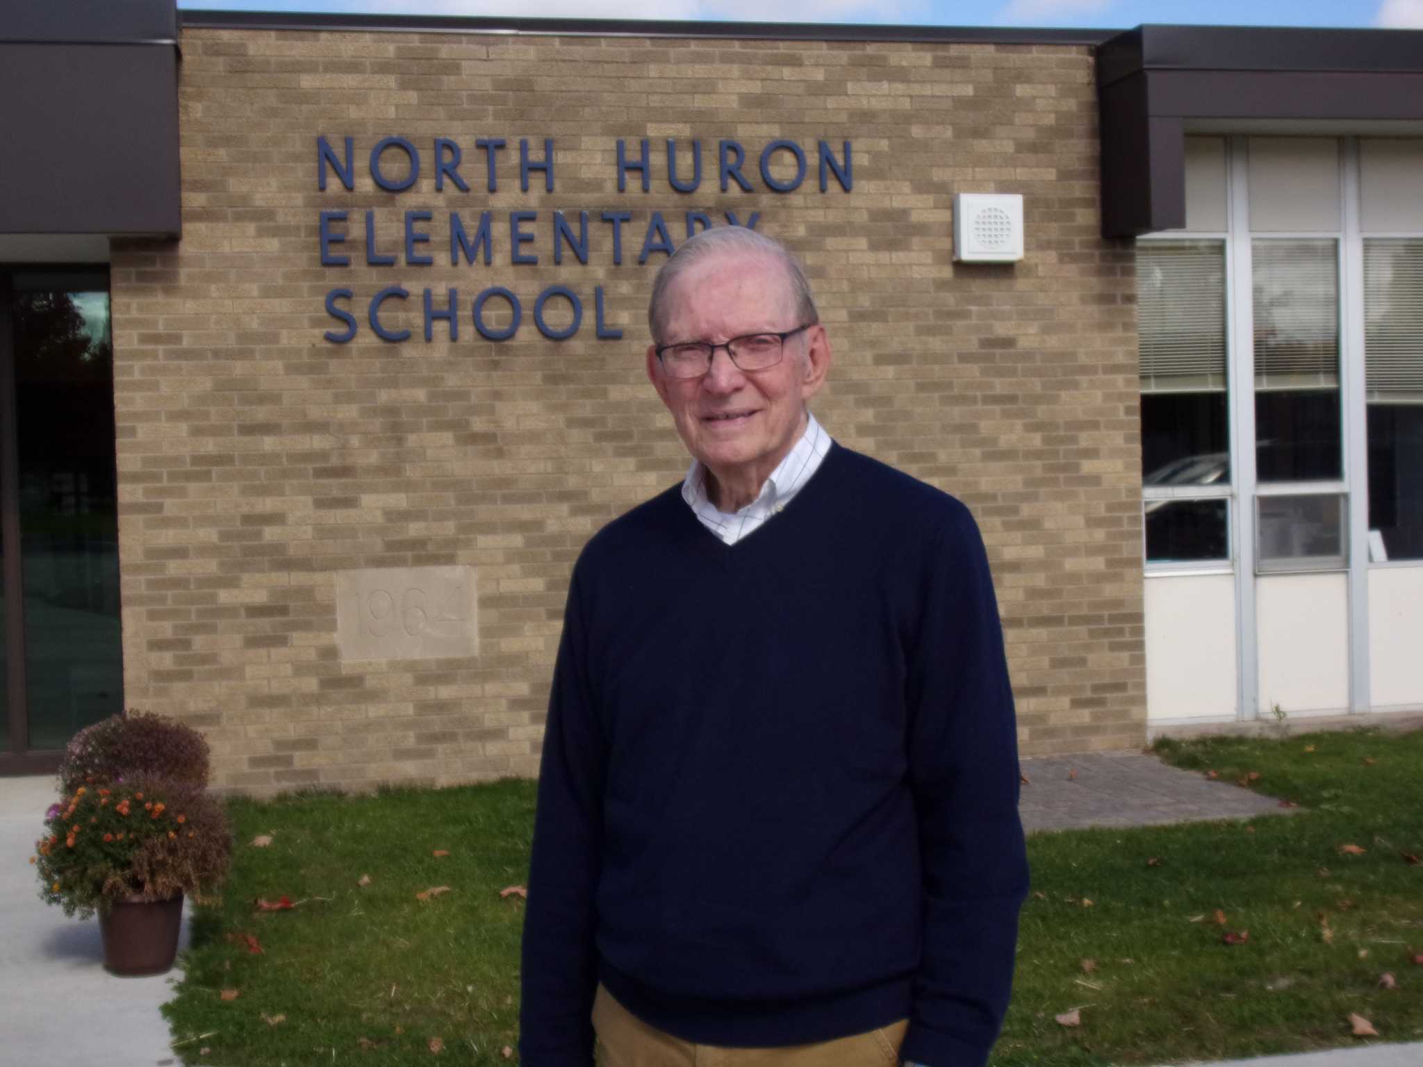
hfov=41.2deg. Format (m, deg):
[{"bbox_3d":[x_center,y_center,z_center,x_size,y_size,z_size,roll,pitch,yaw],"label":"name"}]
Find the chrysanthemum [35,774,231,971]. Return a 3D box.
[{"bbox_3d":[-1.727,1.005,5.637,0.581,0.572,0.557,-2,1,-17],"label":"chrysanthemum"}]

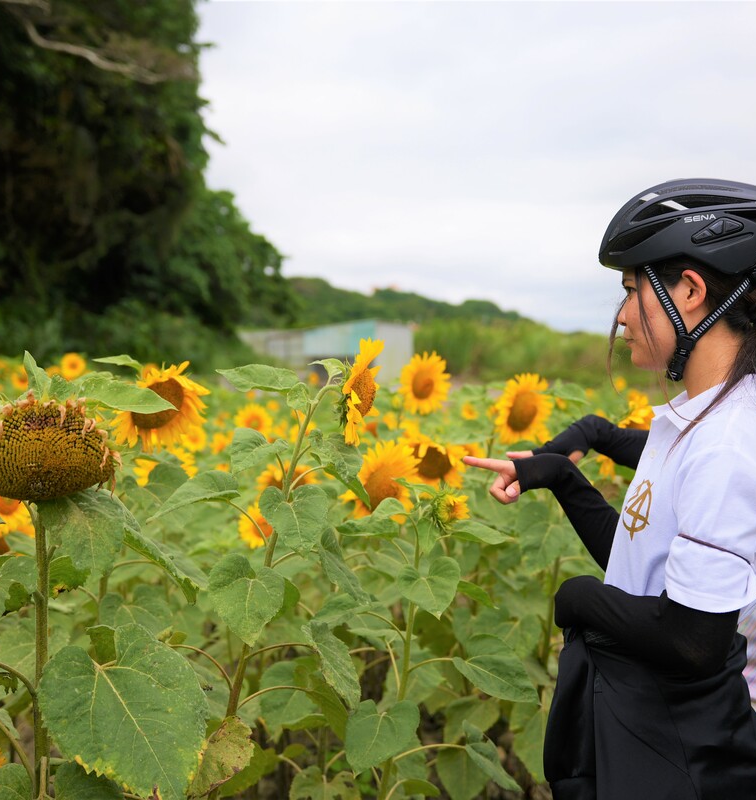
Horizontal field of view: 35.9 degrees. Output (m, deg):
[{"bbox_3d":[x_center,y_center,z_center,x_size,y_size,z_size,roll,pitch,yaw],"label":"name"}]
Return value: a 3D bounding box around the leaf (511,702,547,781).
[{"bbox_3d":[0.338,0.749,2.550,0.125,0.170,0.050,0,-18,-6],"label":"leaf"}]

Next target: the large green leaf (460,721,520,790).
[{"bbox_3d":[0.198,0.625,2.050,0.120,0.050,0.070,42,26,18],"label":"large green leaf"}]

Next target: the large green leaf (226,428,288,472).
[{"bbox_3d":[-0.182,0.076,1.760,0.094,0.068,0.080,1,2,17],"label":"large green leaf"}]

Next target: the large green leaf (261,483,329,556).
[{"bbox_3d":[-0.130,0.190,1.840,0.105,0.120,0.040,-12,-22,-11],"label":"large green leaf"}]

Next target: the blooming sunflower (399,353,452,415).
[{"bbox_3d":[0.140,-0.046,3.500,0.175,0.175,0.060,-1,5,-30],"label":"blooming sunflower"}]

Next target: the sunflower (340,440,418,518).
[{"bbox_3d":[0.006,0.182,2.600,0.180,0.180,0.070,-1,17,-24],"label":"sunflower"}]

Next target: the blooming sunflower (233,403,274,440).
[{"bbox_3d":[-0.480,0.087,4.500,0.163,0.163,0.065,0,2,0],"label":"blooming sunflower"}]

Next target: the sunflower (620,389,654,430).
[{"bbox_3d":[0.709,0.039,3.150,0.160,0.160,0.065,0,15,6],"label":"sunflower"}]

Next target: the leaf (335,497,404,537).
[{"bbox_3d":[-0.013,0.195,1.950,0.114,0.068,0.090,0,2,11],"label":"leaf"}]

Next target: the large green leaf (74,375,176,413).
[{"bbox_3d":[-0.351,-0.008,1.620,0.145,0.045,0.095,12,30,4],"label":"large green leaf"}]

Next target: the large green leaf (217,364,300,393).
[{"bbox_3d":[-0.192,-0.035,1.870,0.135,0.035,0.075,7,30,-6],"label":"large green leaf"}]

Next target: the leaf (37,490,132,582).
[{"bbox_3d":[-0.366,0.166,1.460,0.120,0.115,0.060,0,2,-9],"label":"leaf"}]

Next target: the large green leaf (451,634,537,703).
[{"bbox_3d":[0.208,0.480,2.080,0.170,0.050,0.110,30,45,5],"label":"large green leaf"}]

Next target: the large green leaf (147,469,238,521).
[{"bbox_3d":[-0.283,0.149,1.800,0.145,0.040,0.080,-24,21,-18],"label":"large green leaf"}]

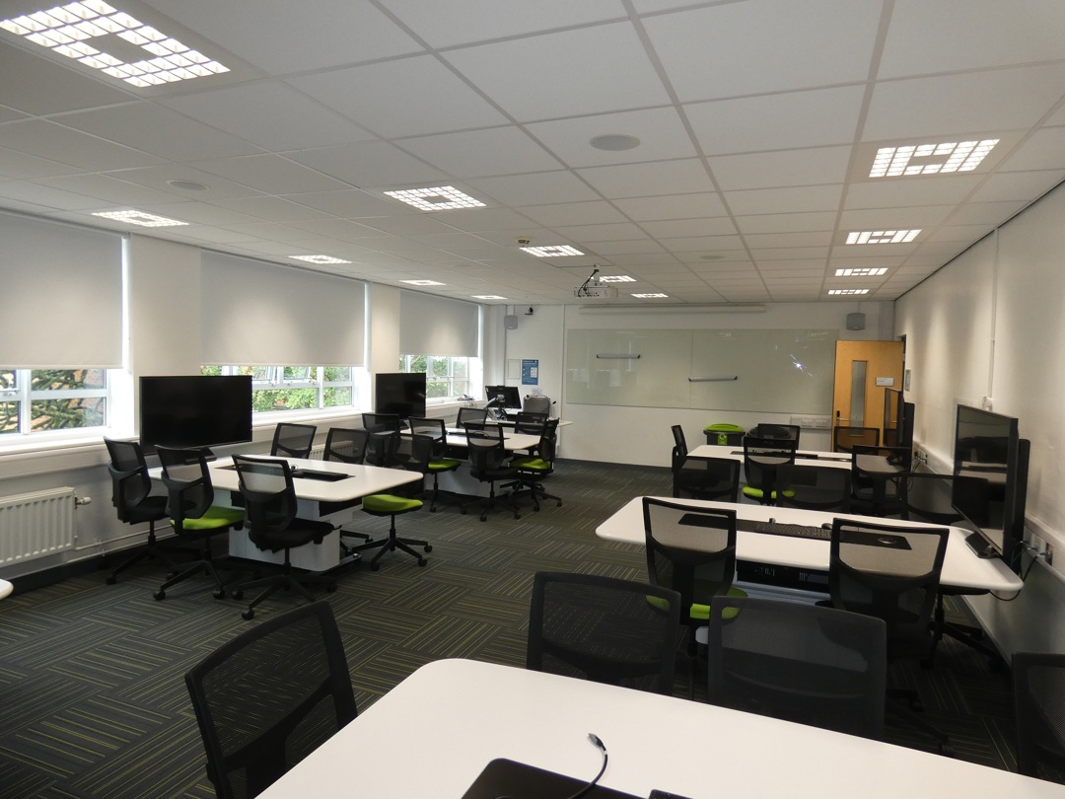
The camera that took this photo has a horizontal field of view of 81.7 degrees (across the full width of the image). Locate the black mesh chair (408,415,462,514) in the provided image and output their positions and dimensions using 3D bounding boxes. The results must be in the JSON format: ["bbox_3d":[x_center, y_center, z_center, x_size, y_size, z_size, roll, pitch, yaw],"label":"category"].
[{"bbox_3d":[-1.143,0.729,7.203,0.620,1.020,0.640,3,4,20],"label":"black mesh chair"}]

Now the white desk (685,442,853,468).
[{"bbox_3d":[2.772,0.988,6.630,2.070,0.730,1.220,3,4,19],"label":"white desk"}]

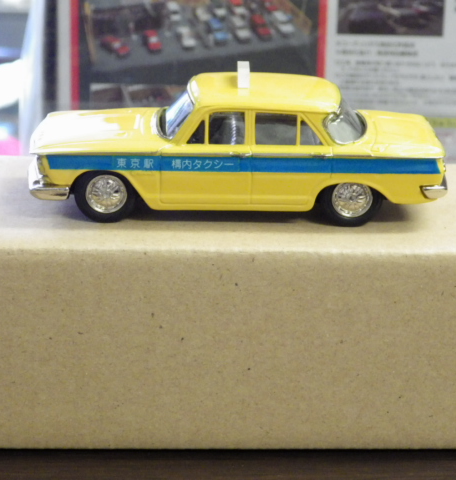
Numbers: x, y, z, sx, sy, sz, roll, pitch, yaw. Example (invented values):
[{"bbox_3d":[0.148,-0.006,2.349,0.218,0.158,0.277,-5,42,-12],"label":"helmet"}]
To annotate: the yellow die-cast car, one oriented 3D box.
[{"bbox_3d":[0.002,-0.018,0.282,0.073,0.025,0.026,1,19,-1],"label":"yellow die-cast car"}]

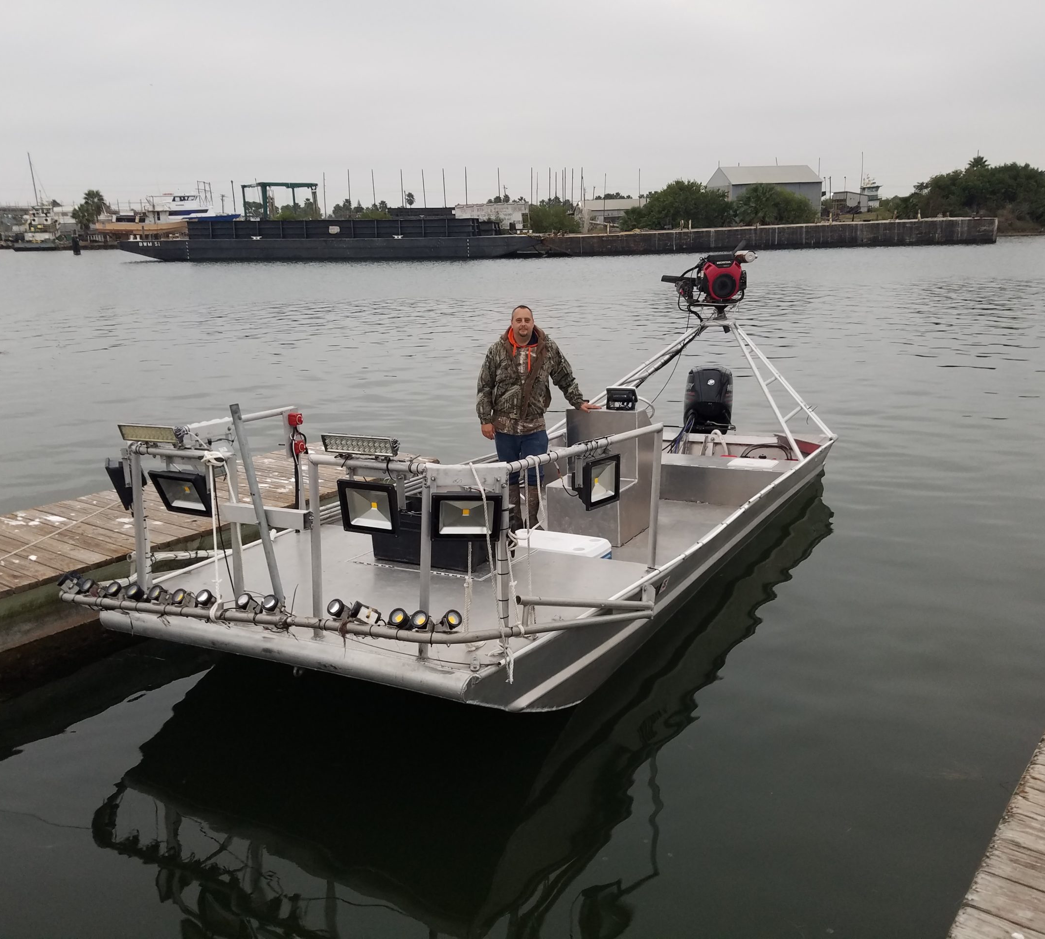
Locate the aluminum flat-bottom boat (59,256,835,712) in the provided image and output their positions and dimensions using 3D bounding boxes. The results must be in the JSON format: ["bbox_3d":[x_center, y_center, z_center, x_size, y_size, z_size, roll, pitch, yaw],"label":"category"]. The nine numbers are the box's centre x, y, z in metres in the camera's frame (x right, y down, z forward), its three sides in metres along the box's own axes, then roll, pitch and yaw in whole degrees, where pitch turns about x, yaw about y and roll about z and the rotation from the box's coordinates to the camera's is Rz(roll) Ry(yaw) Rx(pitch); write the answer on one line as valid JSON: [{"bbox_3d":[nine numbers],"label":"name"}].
[{"bbox_3d":[0.370,-0.320,6.650,2.450,2.150,6.350,7,17,29],"label":"aluminum flat-bottom boat"}]

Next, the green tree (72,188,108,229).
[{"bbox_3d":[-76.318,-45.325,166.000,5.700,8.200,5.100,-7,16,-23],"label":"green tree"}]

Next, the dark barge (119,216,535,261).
[{"bbox_3d":[-17.100,-20.600,84.600,36.600,3.800,9.140,1,15,8],"label":"dark barge"}]

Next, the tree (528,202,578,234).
[{"bbox_3d":[3.353,-27.747,104.000,5.600,3.800,4.900,-1,14,2],"label":"tree"}]

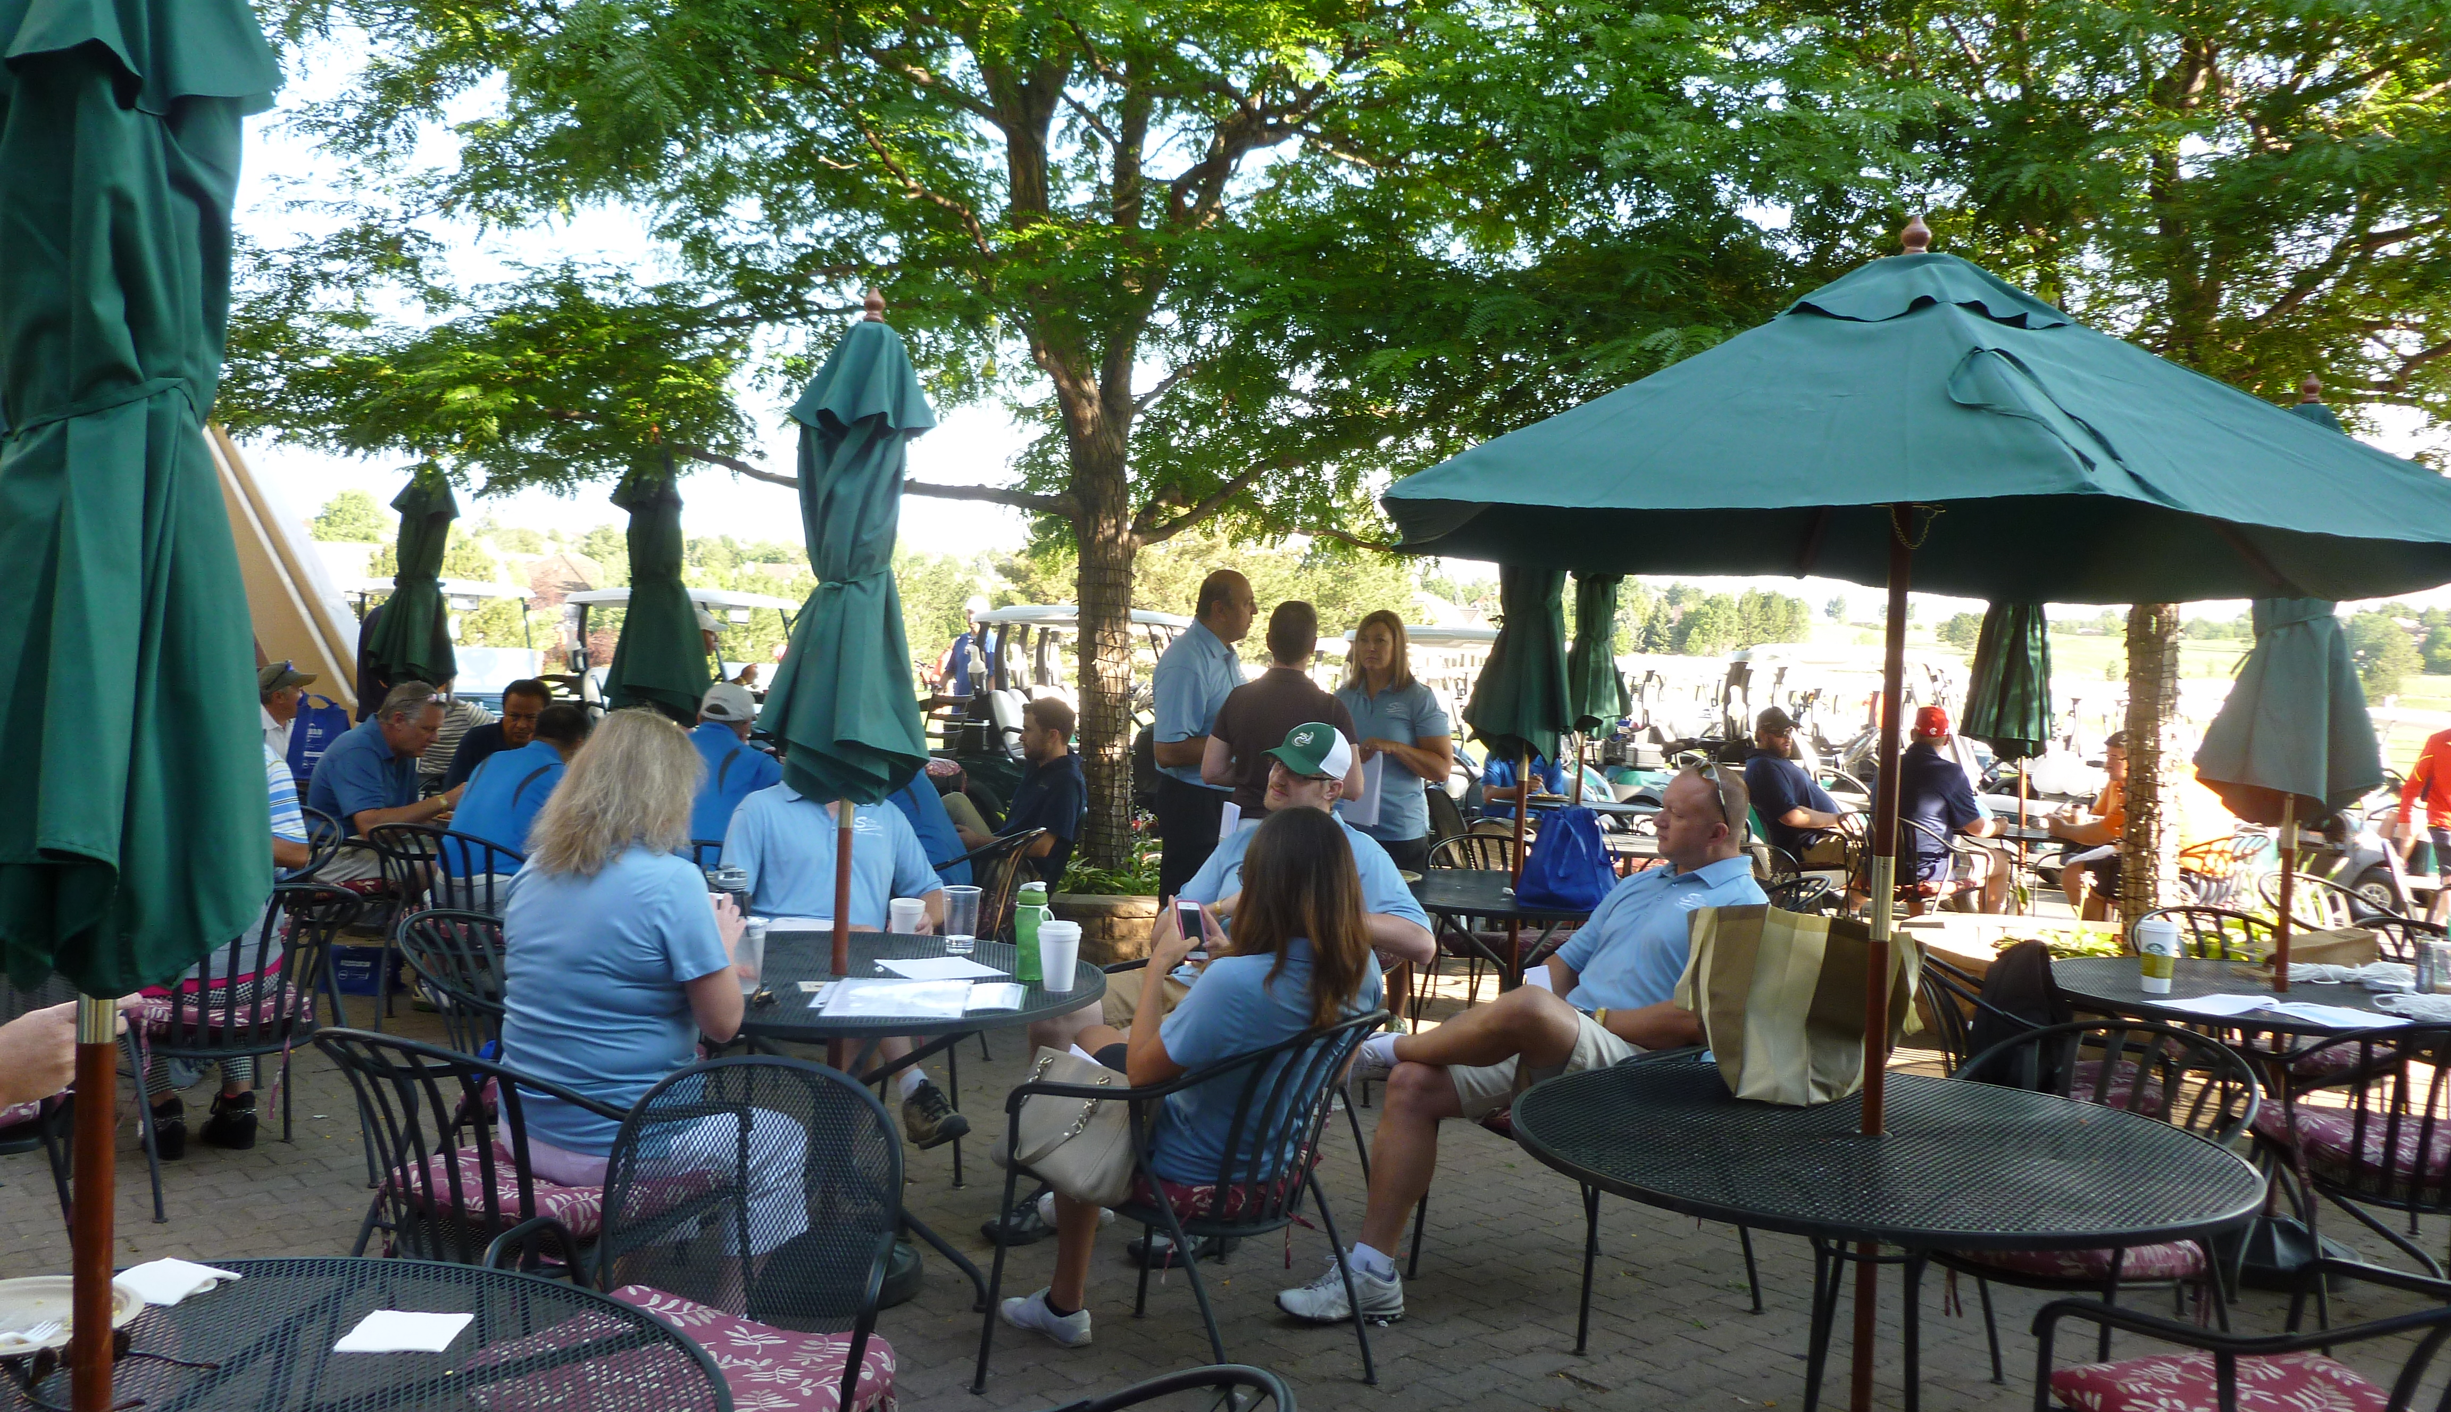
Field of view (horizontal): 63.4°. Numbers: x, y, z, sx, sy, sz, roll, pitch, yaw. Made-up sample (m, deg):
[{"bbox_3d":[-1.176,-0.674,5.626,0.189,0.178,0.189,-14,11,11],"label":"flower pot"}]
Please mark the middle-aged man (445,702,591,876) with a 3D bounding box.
[{"bbox_3d":[-2.687,0.602,7.716,0.600,1.250,0.850,3,1,33],"label":"middle-aged man"}]

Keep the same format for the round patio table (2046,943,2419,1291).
[{"bbox_3d":[2.758,1.113,5.209,1.220,0.725,1.220,2,1,0],"label":"round patio table"}]

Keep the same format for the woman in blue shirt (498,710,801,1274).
[{"bbox_3d":[-1.123,0.685,3.856,0.530,1.340,0.740,3,1,34],"label":"woman in blue shirt"}]

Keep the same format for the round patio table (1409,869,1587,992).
[{"bbox_3d":[1.028,1.008,7.072,1.220,0.710,1.220,2,1,0],"label":"round patio table"}]

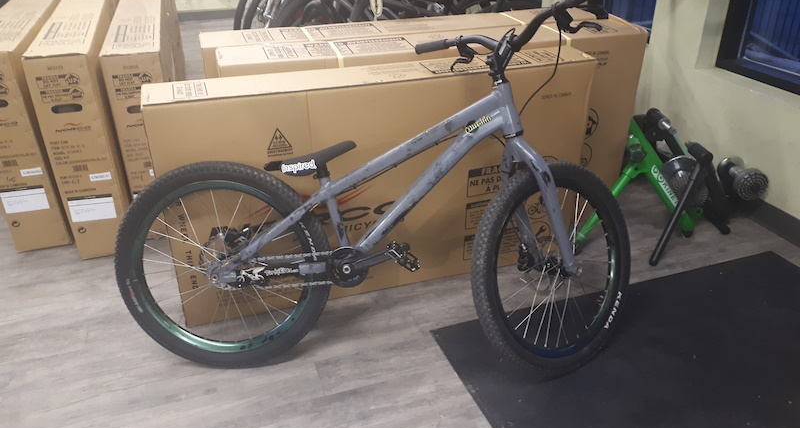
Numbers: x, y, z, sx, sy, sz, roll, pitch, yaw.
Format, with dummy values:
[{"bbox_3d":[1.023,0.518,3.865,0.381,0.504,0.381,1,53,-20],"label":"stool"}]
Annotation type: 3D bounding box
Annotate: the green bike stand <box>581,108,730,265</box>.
[{"bbox_3d":[0.992,-0.098,2.418,0.620,0.430,0.420,-10,30,-18],"label":"green bike stand"}]

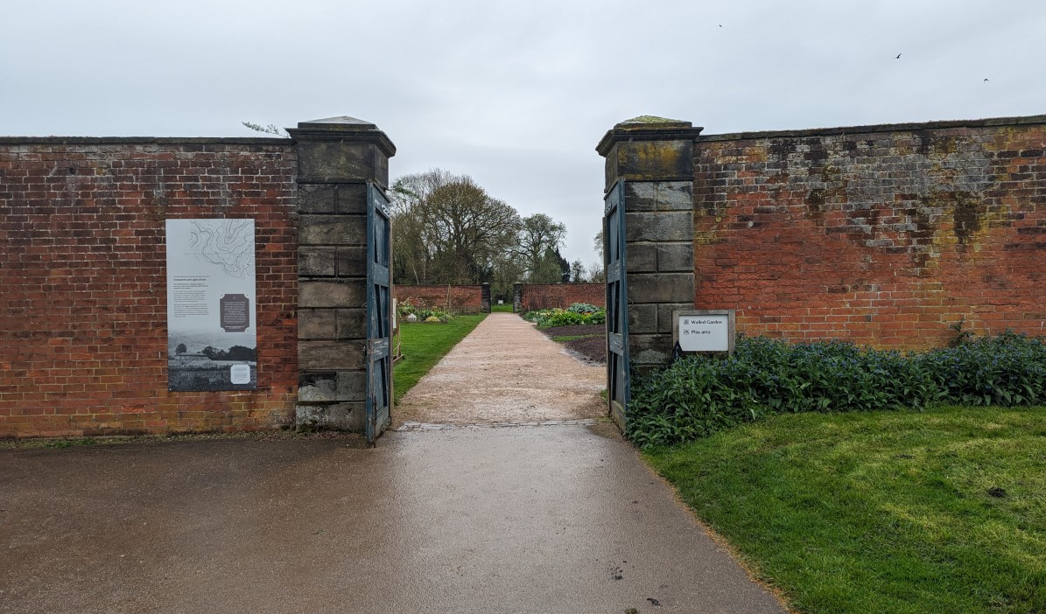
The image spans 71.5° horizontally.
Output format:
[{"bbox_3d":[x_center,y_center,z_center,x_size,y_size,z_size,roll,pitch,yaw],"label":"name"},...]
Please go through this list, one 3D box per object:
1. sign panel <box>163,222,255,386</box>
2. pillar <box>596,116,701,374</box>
[{"bbox_3d":[-3.545,-0.020,8.270,0.985,1.965,0.030,-1,0,-3],"label":"sign panel"},{"bbox_3d":[1.520,-0.500,8.890,1.060,3.670,1.060,-1,0,-1],"label":"pillar"}]

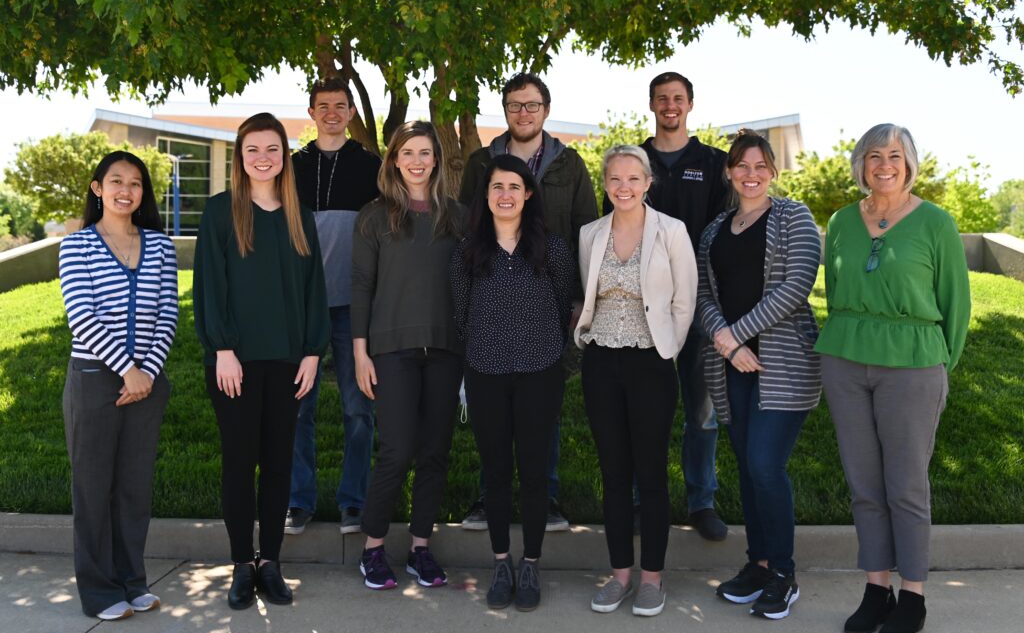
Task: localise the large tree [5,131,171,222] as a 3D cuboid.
[{"bbox_3d":[-9.320,-2.202,21.896,3.700,3.699,3.600,0,4,0],"label":"large tree"}]

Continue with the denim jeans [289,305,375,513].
[{"bbox_3d":[-0.730,0.355,4.035,0.361,0.905,0.270,0,4,-5],"label":"denim jeans"}]

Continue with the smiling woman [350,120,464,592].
[{"bbox_3d":[-0.393,0.159,3.773,0.460,1.740,0.310,-1,4,-15],"label":"smiling woman"}]

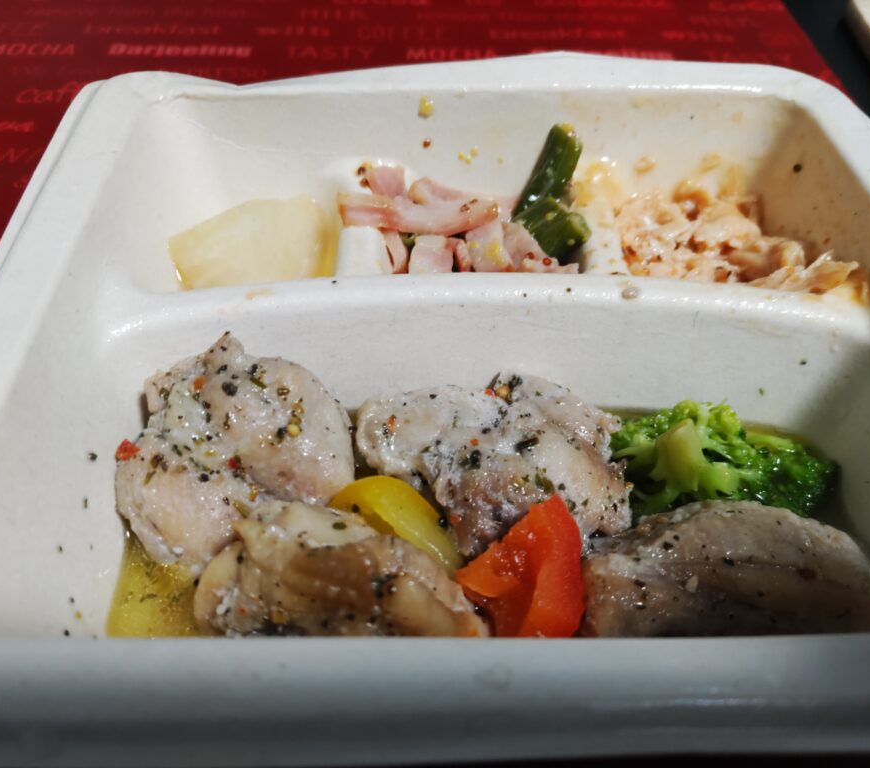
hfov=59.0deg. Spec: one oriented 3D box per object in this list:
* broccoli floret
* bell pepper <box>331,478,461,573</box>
[{"bbox_3d":[0.054,0.018,0.148,0.043,0.021,0.029,8,49,7],"label":"broccoli floret"},{"bbox_3d":[-0.006,0.026,0.138,0.027,0.016,0.015,28,55,22],"label":"bell pepper"}]

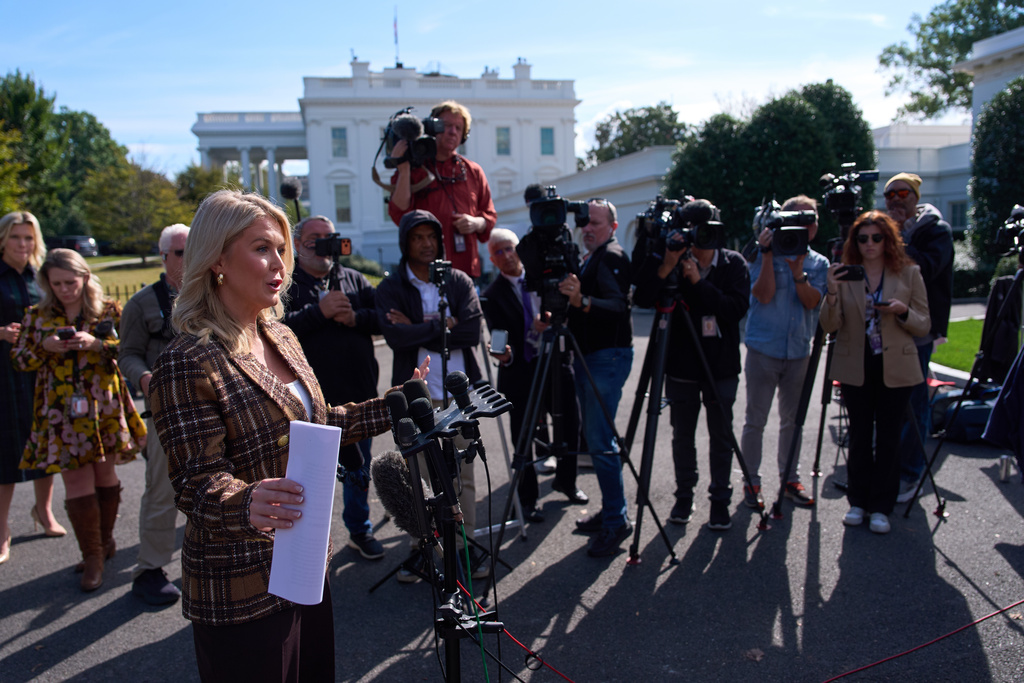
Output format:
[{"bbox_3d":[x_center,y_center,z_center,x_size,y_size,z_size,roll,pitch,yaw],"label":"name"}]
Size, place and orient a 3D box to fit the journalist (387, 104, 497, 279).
[{"bbox_3d":[-0.345,-0.409,3.940,0.600,1.800,0.450,-2,7,-6],"label":"journalist"}]

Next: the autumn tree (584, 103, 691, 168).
[{"bbox_3d":[11.536,-14.342,65.901,9.800,14.570,9.000,-2,7,0],"label":"autumn tree"}]

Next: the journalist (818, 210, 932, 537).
[{"bbox_3d":[1.908,0.180,3.722,0.580,1.690,0.420,2,8,25],"label":"journalist"}]

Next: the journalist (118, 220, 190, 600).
[{"bbox_3d":[-1.494,0.315,3.236,0.420,1.740,0.560,4,9,38],"label":"journalist"}]

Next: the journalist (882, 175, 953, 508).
[{"bbox_3d":[2.330,0.019,4.138,0.550,1.870,0.420,5,10,43],"label":"journalist"}]

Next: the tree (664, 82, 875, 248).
[{"bbox_3d":[8.477,-4.974,23.412,6.300,6.666,5.500,-2,7,0],"label":"tree"}]

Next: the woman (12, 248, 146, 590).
[{"bbox_3d":[-2.110,0.369,3.512,0.620,1.620,0.460,-4,7,-19],"label":"woman"}]

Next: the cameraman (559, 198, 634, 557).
[{"bbox_3d":[0.434,0.185,3.642,0.480,1.790,0.520,-7,9,-36],"label":"cameraman"}]

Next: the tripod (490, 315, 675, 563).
[{"bbox_3d":[0.169,0.464,3.664,1.030,1.240,0.920,-4,7,-21],"label":"tripod"}]

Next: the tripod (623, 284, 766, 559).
[{"bbox_3d":[0.960,0.362,3.827,0.820,1.342,0.780,-2,7,0],"label":"tripod"}]

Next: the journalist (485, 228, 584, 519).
[{"bbox_3d":[0.124,0.180,4.104,0.620,1.680,0.480,-1,7,7],"label":"journalist"}]

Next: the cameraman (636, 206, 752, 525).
[{"bbox_3d":[0.986,0.153,3.803,0.620,1.770,0.450,0,7,9],"label":"cameraman"}]

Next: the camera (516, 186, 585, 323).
[{"bbox_3d":[0.190,-0.415,3.427,0.320,0.660,0.520,0,7,16],"label":"camera"}]

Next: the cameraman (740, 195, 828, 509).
[{"bbox_3d":[1.567,0.085,4.082,0.540,1.800,0.460,0,7,12],"label":"cameraman"}]

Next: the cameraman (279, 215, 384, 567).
[{"bbox_3d":[-0.916,0.231,3.650,0.580,1.750,0.450,-3,7,-14],"label":"cameraman"}]

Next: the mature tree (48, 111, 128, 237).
[{"bbox_3d":[-54.985,-20.501,90.000,13.000,18.000,13.000,-6,8,-30],"label":"mature tree"}]

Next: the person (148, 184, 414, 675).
[{"bbox_3d":[-0.484,0.525,1.533,0.570,1.665,0.500,0,7,16],"label":"person"}]

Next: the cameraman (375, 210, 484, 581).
[{"bbox_3d":[-0.383,0.249,3.344,0.550,1.760,0.420,-2,7,-6],"label":"cameraman"}]

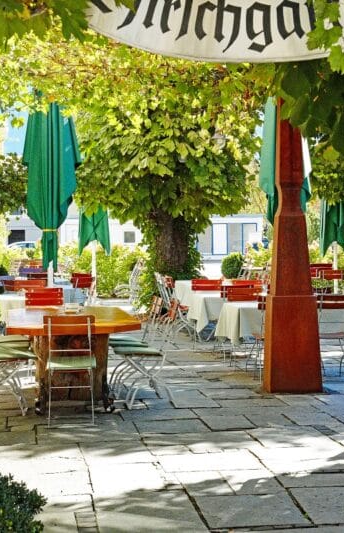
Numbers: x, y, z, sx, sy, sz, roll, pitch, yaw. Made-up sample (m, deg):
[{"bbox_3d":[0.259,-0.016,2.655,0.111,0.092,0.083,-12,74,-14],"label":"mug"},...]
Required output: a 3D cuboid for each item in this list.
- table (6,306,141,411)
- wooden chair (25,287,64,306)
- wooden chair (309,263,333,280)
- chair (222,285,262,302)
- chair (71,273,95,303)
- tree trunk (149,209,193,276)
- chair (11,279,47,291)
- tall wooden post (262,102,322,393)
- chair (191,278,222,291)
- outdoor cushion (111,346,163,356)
[{"bbox_3d":[-0.990,0.863,10.791,1.200,0.760,2.200,0,2,-9],"label":"table"},{"bbox_3d":[-1.367,0.733,11.746,0.430,0.880,0.520,0,2,0],"label":"wooden chair"},{"bbox_3d":[2.438,0.408,18.235,0.450,0.880,0.530,-1,2,0],"label":"wooden chair"},{"bbox_3d":[0.833,0.689,12.441,0.440,0.870,0.530,-1,2,0],"label":"chair"},{"bbox_3d":[-1.384,0.597,15.928,0.430,0.880,0.520,-1,2,-37],"label":"chair"},{"bbox_3d":[0.018,-0.131,19.412,0.660,1.950,0.660,-1,2,0],"label":"tree trunk"},{"bbox_3d":[-1.814,0.663,14.294,0.440,0.880,0.530,0,2,-8],"label":"chair"},{"bbox_3d":[1.135,-0.260,10.710,0.500,2.900,0.500,-1,2,-3],"label":"tall wooden post"},{"bbox_3d":[0.514,0.634,15.043,0.440,0.880,0.530,0,2,-8],"label":"chair"},{"bbox_3d":[-0.310,0.778,10.288,0.420,0.050,0.420,0,2,-9],"label":"outdoor cushion"}]

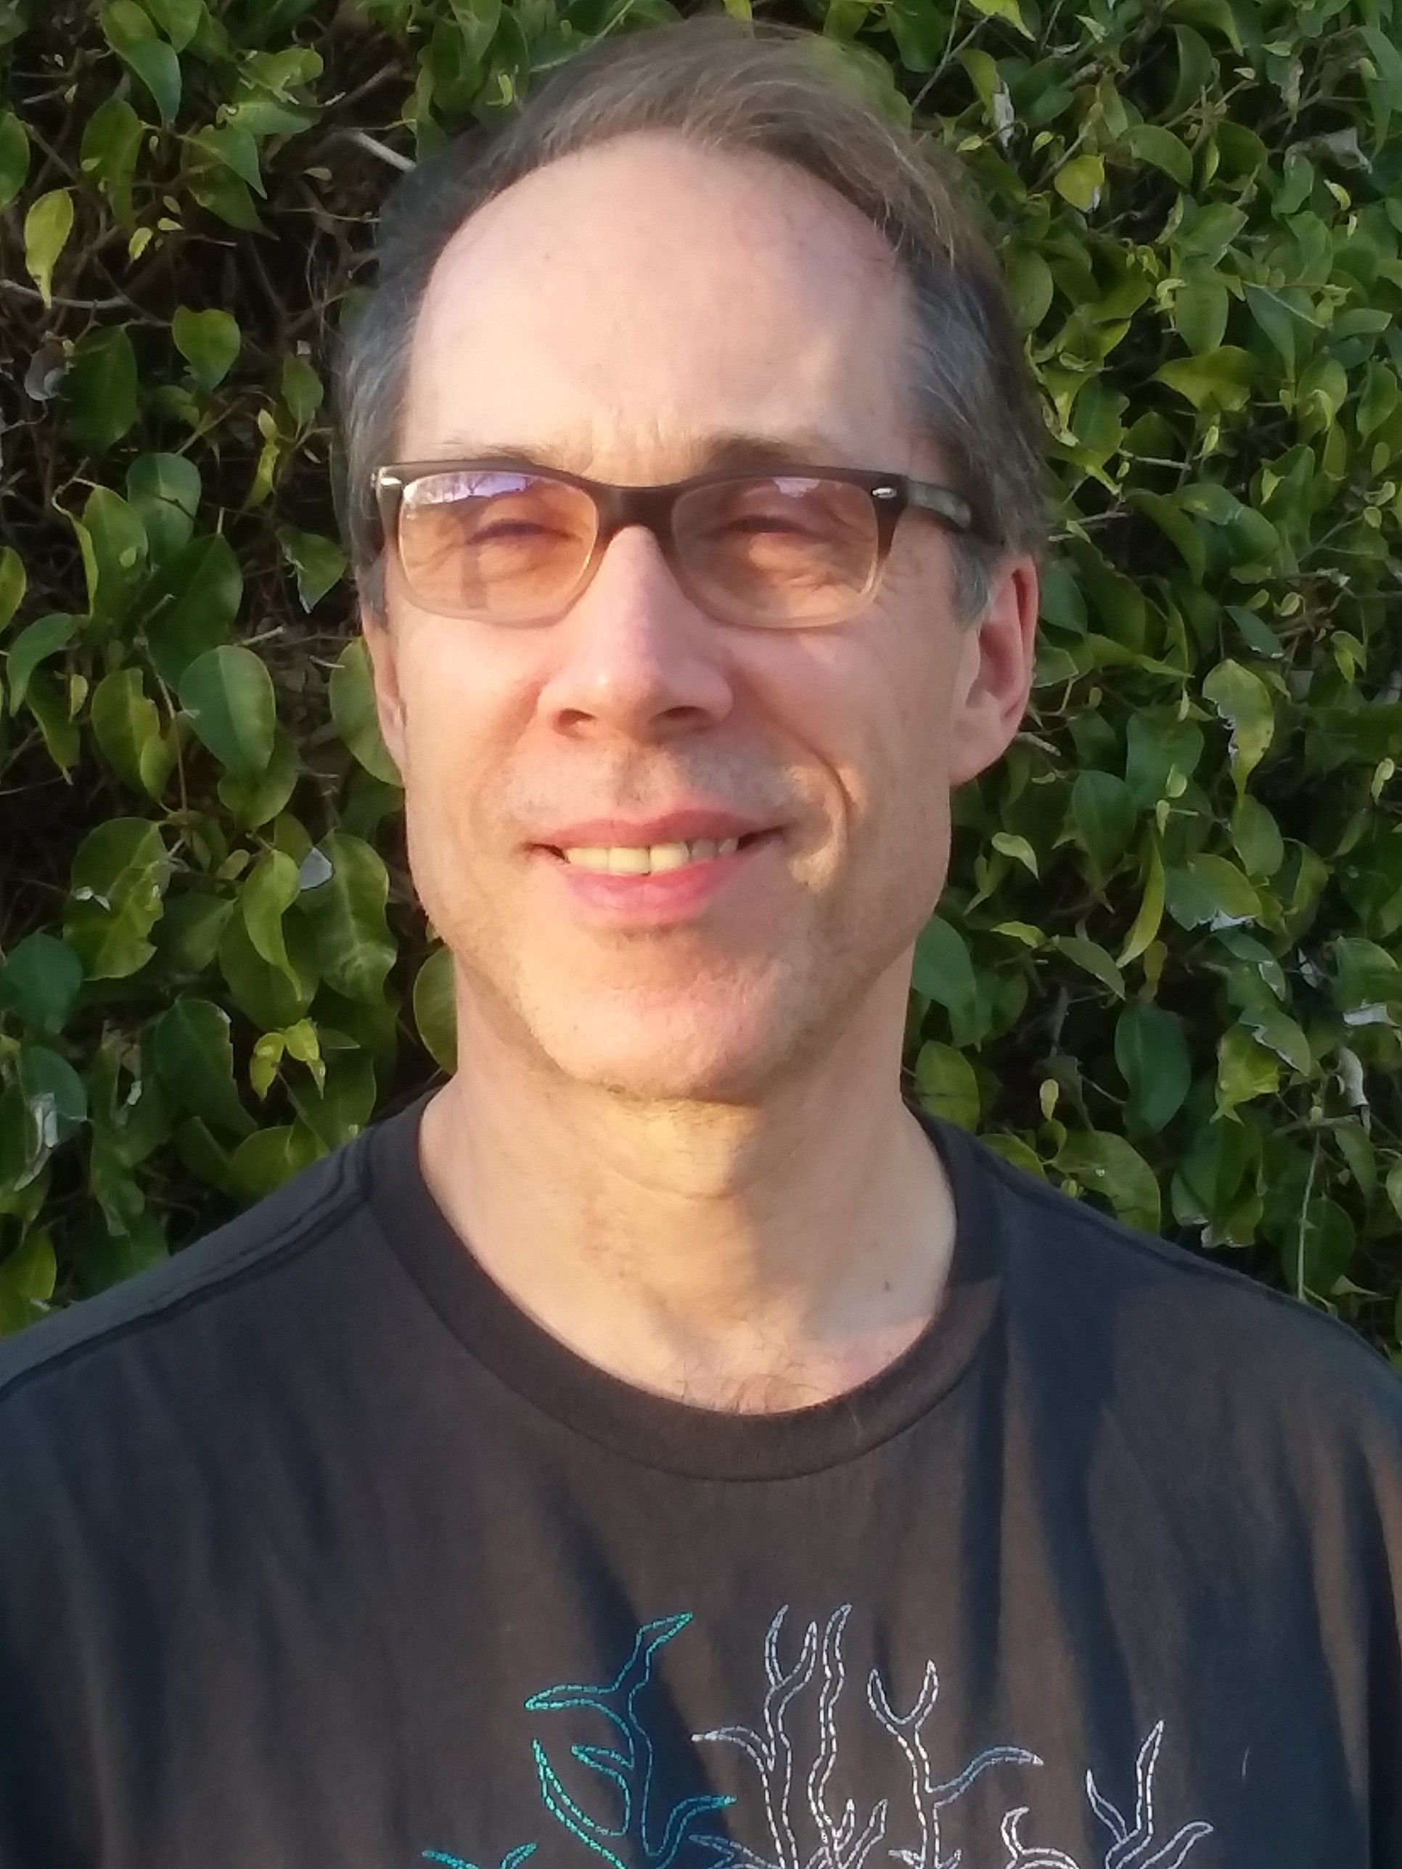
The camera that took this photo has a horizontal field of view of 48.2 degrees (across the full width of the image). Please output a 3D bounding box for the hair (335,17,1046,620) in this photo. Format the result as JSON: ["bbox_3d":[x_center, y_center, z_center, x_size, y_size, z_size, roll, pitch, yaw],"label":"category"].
[{"bbox_3d":[-0.001,-0.168,0.470,0.195,0.200,0.200,1,0,12],"label":"hair"}]

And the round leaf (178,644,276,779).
[{"bbox_3d":[-0.242,-0.115,0.800,0.048,0.070,0.016,-8,-15,-5],"label":"round leaf"}]

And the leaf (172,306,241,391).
[{"bbox_3d":[-0.265,-0.315,0.840,0.037,0.046,0.013,1,-12,-3],"label":"leaf"}]

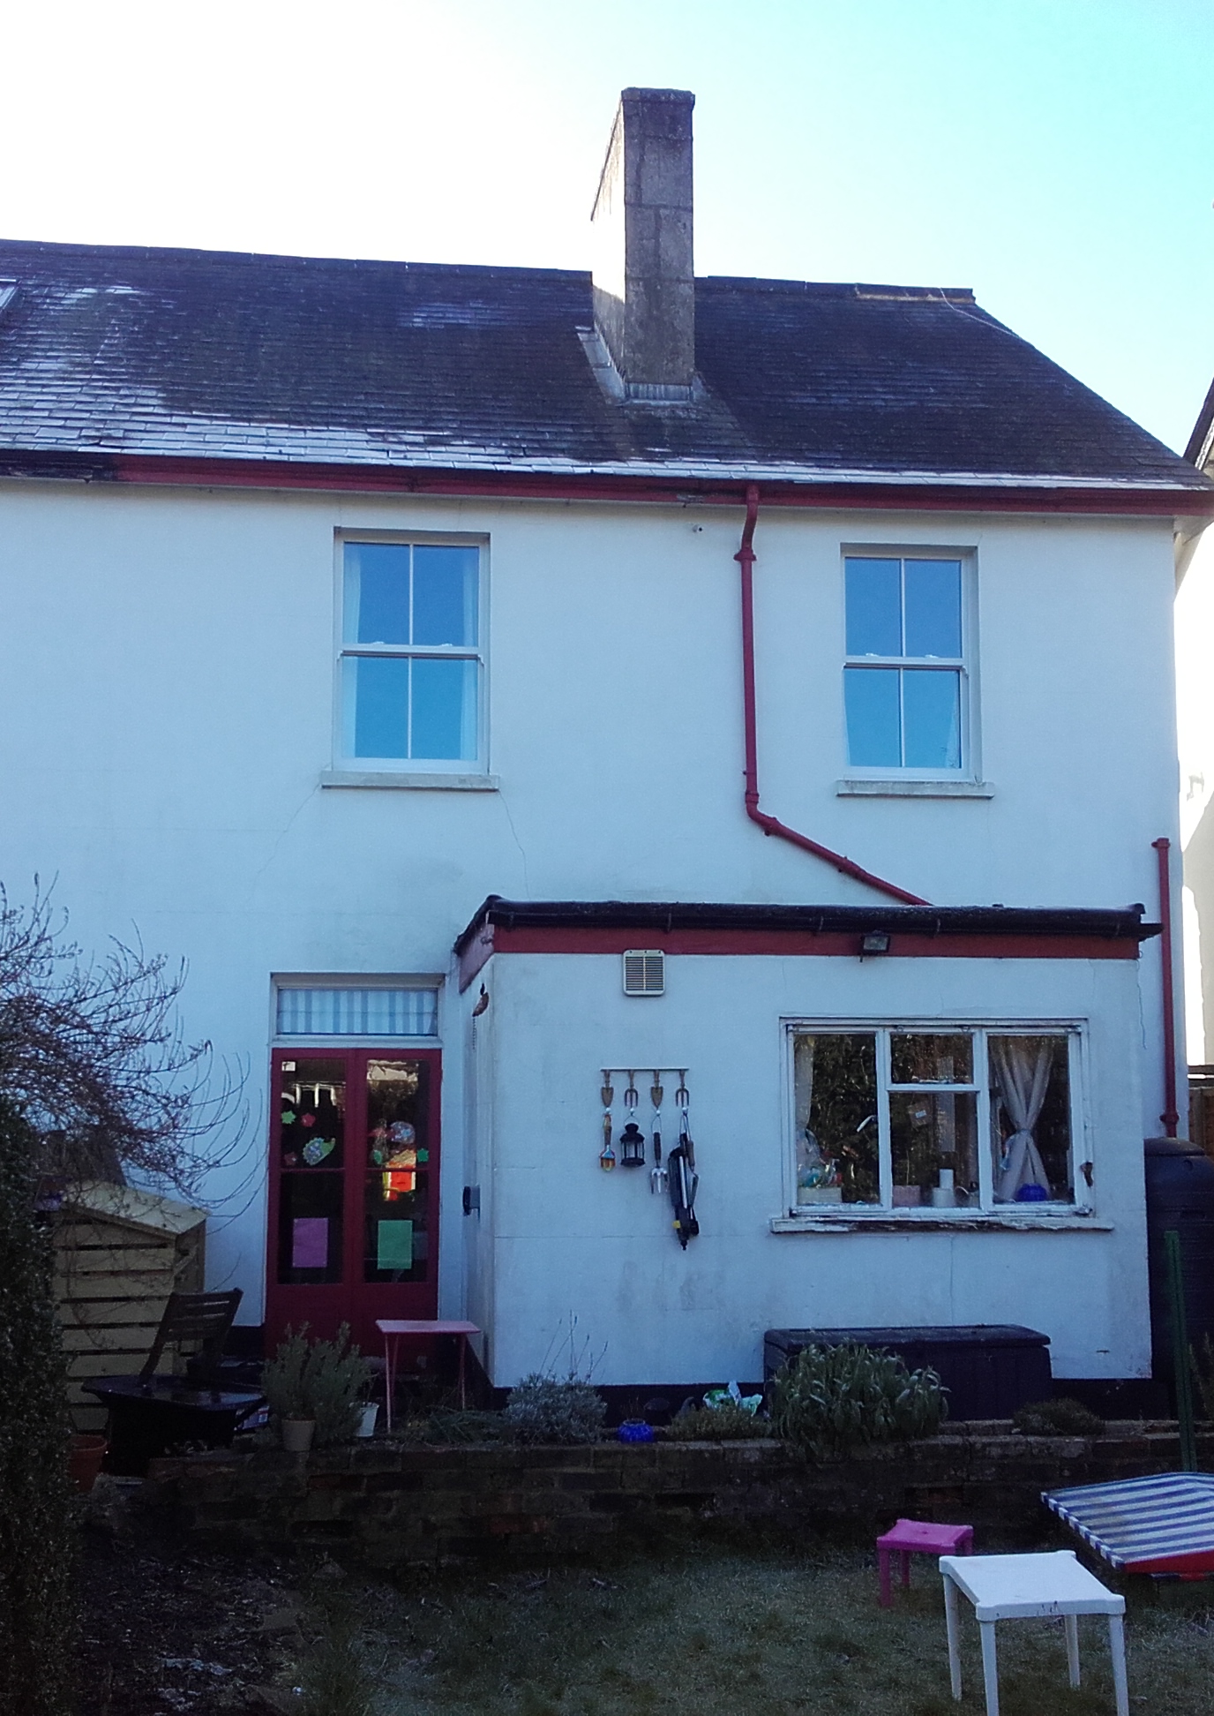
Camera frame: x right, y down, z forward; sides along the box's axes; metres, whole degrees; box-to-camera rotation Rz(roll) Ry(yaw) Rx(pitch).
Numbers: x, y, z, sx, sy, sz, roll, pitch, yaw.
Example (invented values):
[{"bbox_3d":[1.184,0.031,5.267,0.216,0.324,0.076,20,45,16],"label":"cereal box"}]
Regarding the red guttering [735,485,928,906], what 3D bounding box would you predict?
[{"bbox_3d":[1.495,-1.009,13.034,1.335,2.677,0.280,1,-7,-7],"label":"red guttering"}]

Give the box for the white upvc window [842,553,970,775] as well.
[{"bbox_3d":[1.958,-1.254,13.457,0.883,1.508,0.100,1,-7,-7],"label":"white upvc window"}]

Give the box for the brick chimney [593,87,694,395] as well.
[{"bbox_3d":[0.266,-4.302,15.634,0.520,2.334,1.870,1,-7,-7],"label":"brick chimney"}]

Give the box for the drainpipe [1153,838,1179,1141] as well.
[{"bbox_3d":[3.543,0.826,12.975,0.090,1.935,0.090,1,-7,-6],"label":"drainpipe"}]

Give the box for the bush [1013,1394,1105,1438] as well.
[{"bbox_3d":[1.727,2.134,7.840,0.381,0.153,0.330,1,-7,-6],"label":"bush"}]

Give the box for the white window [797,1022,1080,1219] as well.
[{"bbox_3d":[1.589,1.262,9.872,1.481,0.940,0.120,1,-7,-6],"label":"white window"}]

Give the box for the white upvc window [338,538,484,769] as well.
[{"bbox_3d":[-1.243,-1.291,13.054,0.955,1.523,0.100,1,-7,-7],"label":"white upvc window"}]

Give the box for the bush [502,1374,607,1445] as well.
[{"bbox_3d":[-0.193,2.052,7.638,0.394,0.254,0.380,1,-7,-6],"label":"bush"}]

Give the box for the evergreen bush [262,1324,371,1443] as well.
[{"bbox_3d":[-1.067,1.925,7.506,0.409,0.442,0.400,1,-7,-6],"label":"evergreen bush"}]

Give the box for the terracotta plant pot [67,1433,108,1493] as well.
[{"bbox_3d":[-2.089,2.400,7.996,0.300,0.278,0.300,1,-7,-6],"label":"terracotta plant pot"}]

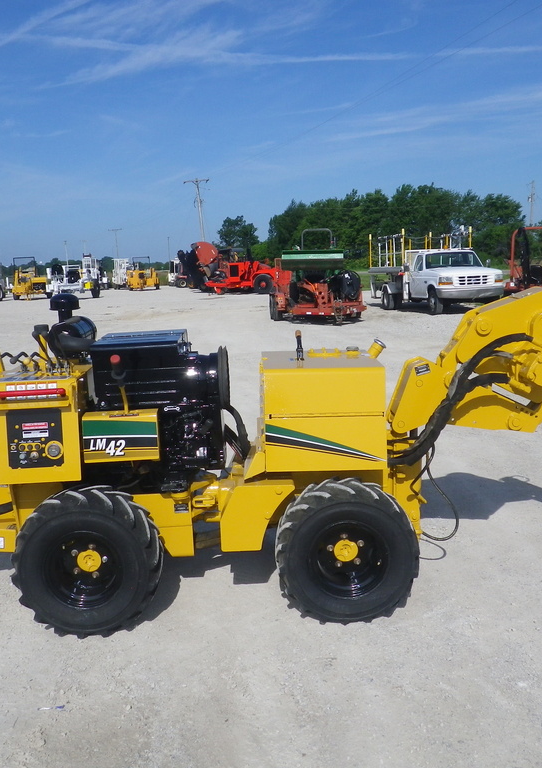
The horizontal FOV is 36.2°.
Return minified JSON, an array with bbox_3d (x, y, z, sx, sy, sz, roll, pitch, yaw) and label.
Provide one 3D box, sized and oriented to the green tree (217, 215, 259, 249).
[{"bbox_3d":[-4.407,-19.026,113.426,6.000,9.000,6.000,-2,8,0],"label":"green tree"}]

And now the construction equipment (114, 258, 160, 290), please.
[{"bbox_3d":[-10.217,-8.383,63.399,2.600,2.550,3.800,-3,8,-3],"label":"construction equipment"}]

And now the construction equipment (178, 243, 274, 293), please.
[{"bbox_3d":[-2.651,-6.727,48.523,5.900,3.000,2.300,-2,8,-2],"label":"construction equipment"}]

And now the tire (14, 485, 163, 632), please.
[{"bbox_3d":[-0.845,0.809,3.870,0.660,0.660,0.300,-2,8,-2],"label":"tire"}]

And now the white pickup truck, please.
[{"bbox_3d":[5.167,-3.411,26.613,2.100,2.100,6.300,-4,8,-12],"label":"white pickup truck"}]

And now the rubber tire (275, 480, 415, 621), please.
[{"bbox_3d":[0.348,0.764,3.880,0.660,0.660,0.300,-2,8,-1],"label":"rubber tire"}]

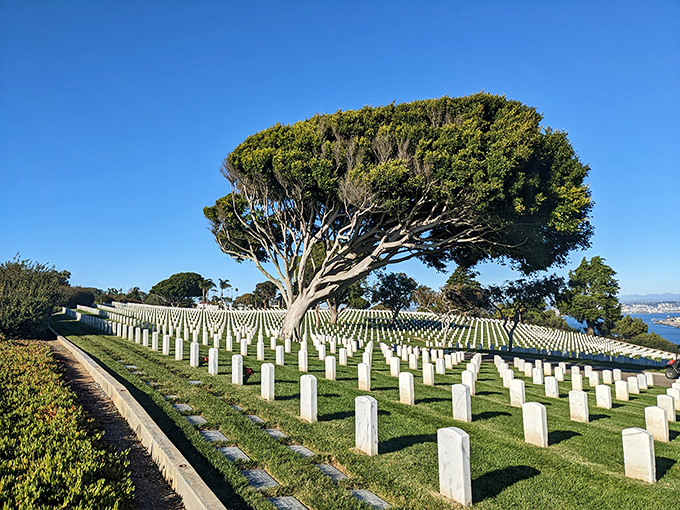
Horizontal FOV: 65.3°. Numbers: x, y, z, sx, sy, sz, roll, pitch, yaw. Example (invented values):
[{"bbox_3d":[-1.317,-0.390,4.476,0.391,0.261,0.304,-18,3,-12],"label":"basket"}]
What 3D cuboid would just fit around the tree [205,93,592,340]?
[{"bbox_3d":[3.529,-2.247,32.000,23.409,14.979,16.500,-1,-6,0],"label":"tree"}]

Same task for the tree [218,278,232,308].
[{"bbox_3d":[-34.972,11.835,162.000,4.188,9.270,4.188,-1,-6,0],"label":"tree"}]

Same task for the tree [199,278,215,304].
[{"bbox_3d":[-40.121,11.614,160.000,4.713,9.006,4.713,-1,-6,0],"label":"tree"}]

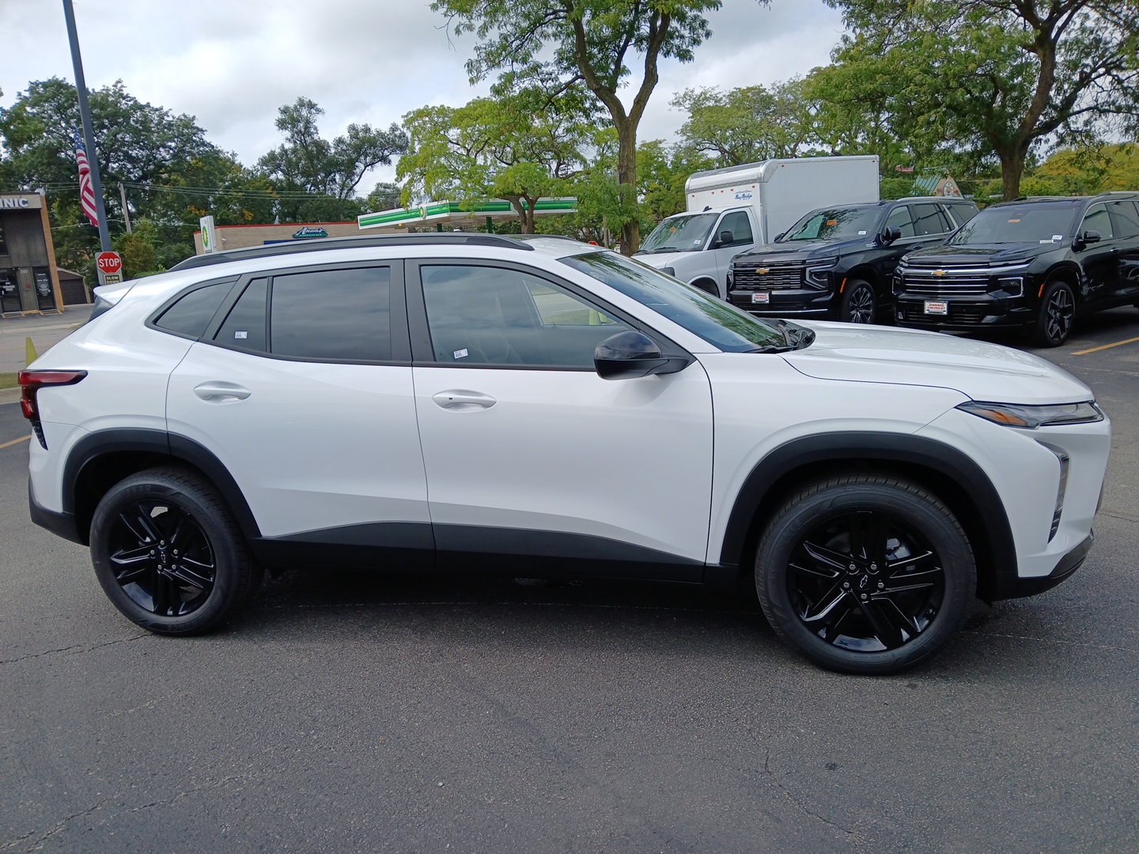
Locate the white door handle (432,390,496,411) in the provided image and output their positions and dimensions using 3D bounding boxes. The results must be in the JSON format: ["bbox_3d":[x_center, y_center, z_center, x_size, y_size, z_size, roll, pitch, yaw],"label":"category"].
[{"bbox_3d":[-0.373,-0.094,3.034,0.240,0.070,0.055,0,12,13],"label":"white door handle"}]

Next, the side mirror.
[{"bbox_3d":[0.227,-0.243,2.824,0.270,0.168,0.240,0,11,13],"label":"side mirror"}]

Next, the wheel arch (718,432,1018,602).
[{"bbox_3d":[0.972,0.286,2.825,0.960,0.575,0.120,0,12,13],"label":"wheel arch"}]

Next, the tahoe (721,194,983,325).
[{"bbox_3d":[4.922,-2.695,14.114,5.350,1.920,2.090,-12,14,-37],"label":"tahoe"}]

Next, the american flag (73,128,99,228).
[{"bbox_3d":[-9.237,-4.785,16.400,0.480,1.900,0.350,-9,12,-27],"label":"american flag"}]

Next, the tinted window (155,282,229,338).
[{"bbox_3d":[-1.507,-0.463,3.416,0.334,0.238,0.050,-2,-17,19],"label":"tinted window"}]

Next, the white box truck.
[{"bbox_3d":[3.855,-4.163,18.759,6.300,3.070,2.420,-10,14,-32],"label":"white box truck"}]

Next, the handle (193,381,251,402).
[{"bbox_3d":[-1.321,-0.131,3.254,0.241,0.079,0.055,0,11,13],"label":"handle"}]

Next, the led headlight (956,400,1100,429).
[{"bbox_3d":[1.523,-0.048,2.813,0.520,0.135,0.330,0,12,13],"label":"led headlight"}]

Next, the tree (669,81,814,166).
[{"bbox_3d":[7.532,-10.261,35.758,7.000,8.100,7.000,-3,11,0],"label":"tree"}]

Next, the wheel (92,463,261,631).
[{"bbox_3d":[-1.629,0.503,3.552,0.700,0.700,0.230,0,12,13],"label":"wheel"}]

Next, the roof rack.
[{"bbox_3d":[-0.909,-0.696,3.379,1.600,0.095,0.085,0,11,13],"label":"roof rack"}]

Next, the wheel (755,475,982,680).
[{"bbox_3d":[1.004,0.491,2.930,0.700,0.700,0.230,1,12,17],"label":"wheel"}]

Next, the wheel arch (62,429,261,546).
[{"bbox_3d":[-1.640,0.223,3.452,0.910,0.475,0.160,0,11,13],"label":"wheel arch"}]

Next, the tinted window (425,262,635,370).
[{"bbox_3d":[-0.149,-0.404,3.081,0.861,0.419,0.070,0,-13,13],"label":"tinted window"}]

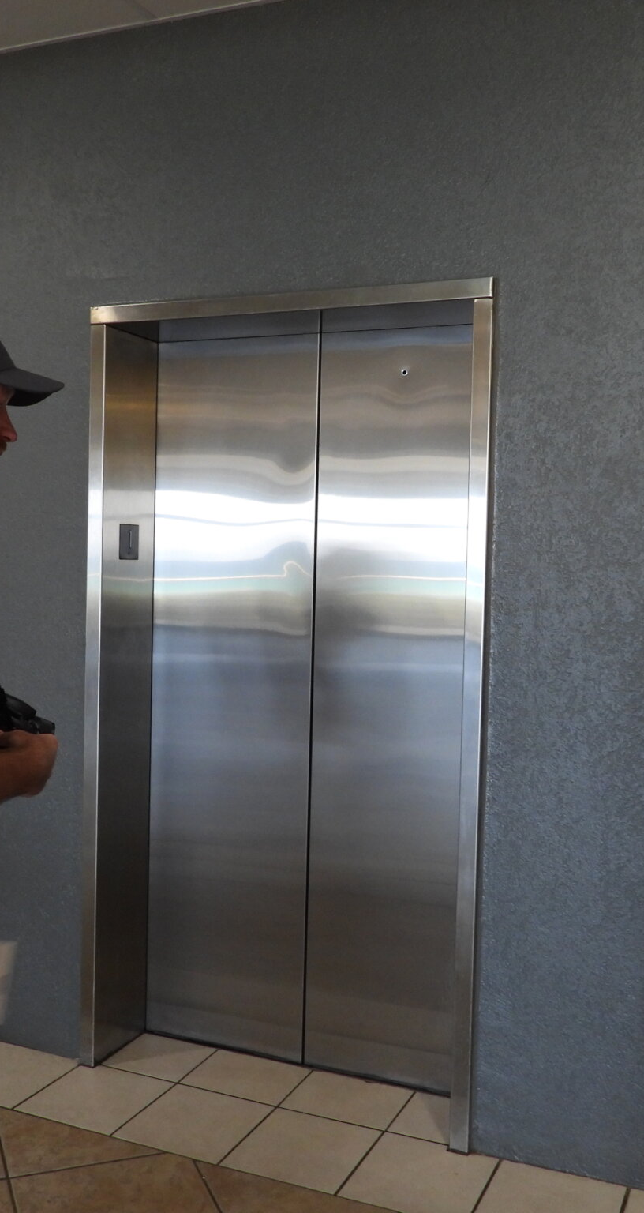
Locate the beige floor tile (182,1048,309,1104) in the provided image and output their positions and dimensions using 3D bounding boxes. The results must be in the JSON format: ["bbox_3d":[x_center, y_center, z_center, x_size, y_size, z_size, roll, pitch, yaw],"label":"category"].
[{"bbox_3d":[-0.218,1.363,3.246,0.311,0.010,0.244,2,3,23],"label":"beige floor tile"}]

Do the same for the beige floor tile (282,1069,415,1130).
[{"bbox_3d":[0.071,1.376,3.120,0.311,0.010,0.244,2,3,23],"label":"beige floor tile"}]

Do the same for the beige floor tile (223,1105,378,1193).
[{"bbox_3d":[-0.044,1.384,2.856,0.311,0.010,0.326,2,3,23],"label":"beige floor tile"}]

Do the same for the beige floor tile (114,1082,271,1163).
[{"bbox_3d":[-0.331,1.363,2.958,0.310,0.010,0.315,2,3,23],"label":"beige floor tile"}]

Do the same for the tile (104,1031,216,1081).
[{"bbox_3d":[-0.484,1.352,3.361,0.262,0.010,0.244,2,3,23],"label":"tile"}]

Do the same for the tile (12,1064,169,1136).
[{"bbox_3d":[-0.620,1.351,3.084,0.310,0.010,0.315,2,3,23],"label":"tile"}]

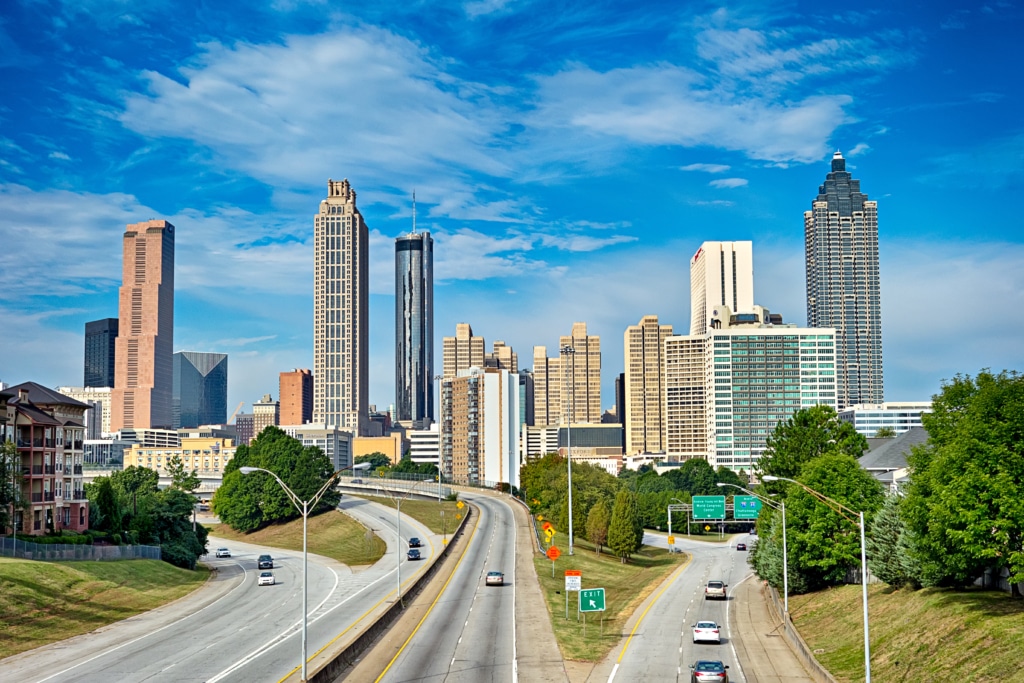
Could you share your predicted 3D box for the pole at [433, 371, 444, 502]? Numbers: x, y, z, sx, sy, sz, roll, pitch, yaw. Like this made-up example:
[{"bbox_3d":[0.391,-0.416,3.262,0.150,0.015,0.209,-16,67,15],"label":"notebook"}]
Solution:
[{"bbox_3d":[-19.240,25.740,370.010,2.400,34.040,2.400,-1,-6,0],"label":"pole"}]

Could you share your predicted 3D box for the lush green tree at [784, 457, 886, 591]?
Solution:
[{"bbox_3d":[28.277,16.029,122.987,9.173,12.076,9.173,-1,-6,0],"label":"lush green tree"}]

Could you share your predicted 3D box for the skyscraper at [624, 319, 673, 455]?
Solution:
[{"bbox_3d":[98.074,41.239,990.198,28.674,120.583,33.000,-1,-6,0],"label":"skyscraper"}]

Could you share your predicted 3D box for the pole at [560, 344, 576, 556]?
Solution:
[{"bbox_3d":[8.244,15.791,203.429,2.200,30.850,2.200,-1,-6,0],"label":"pole"}]

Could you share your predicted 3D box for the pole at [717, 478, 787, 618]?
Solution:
[{"bbox_3d":[17.167,14.825,99.502,5.138,9.570,0.400,-1,-6,6],"label":"pole"}]

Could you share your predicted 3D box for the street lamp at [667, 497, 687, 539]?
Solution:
[{"bbox_3d":[38.450,40.510,320.000,4.300,9.340,0.400,1,-6,-17],"label":"street lamp"}]

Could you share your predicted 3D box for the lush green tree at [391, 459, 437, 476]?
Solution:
[{"bbox_3d":[-40.570,53.670,580.000,19.500,9.940,14.000,-1,-6,0],"label":"lush green tree"}]

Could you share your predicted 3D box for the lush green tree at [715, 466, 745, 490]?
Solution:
[{"bbox_3d":[65.540,43.380,420.000,9.100,11.390,9.000,-1,-6,0],"label":"lush green tree"}]

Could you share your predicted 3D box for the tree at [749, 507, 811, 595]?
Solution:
[{"bbox_3d":[27.250,21.430,142.000,6.300,9.180,6.300,-1,-6,0],"label":"tree"}]

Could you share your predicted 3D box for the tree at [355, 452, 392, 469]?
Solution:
[{"bbox_3d":[-59.190,53.160,600.000,15.500,10.720,14.000,-1,-6,0],"label":"tree"}]

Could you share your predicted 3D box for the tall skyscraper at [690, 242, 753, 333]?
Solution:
[{"bbox_3d":[147.342,19.144,982.805,34.792,166.056,86.000,-1,-6,0],"label":"tall skyscraper"}]

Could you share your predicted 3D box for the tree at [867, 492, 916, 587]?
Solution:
[{"bbox_3d":[30.661,16.189,112.919,3.887,7.542,3.887,-1,-6,0],"label":"tree"}]

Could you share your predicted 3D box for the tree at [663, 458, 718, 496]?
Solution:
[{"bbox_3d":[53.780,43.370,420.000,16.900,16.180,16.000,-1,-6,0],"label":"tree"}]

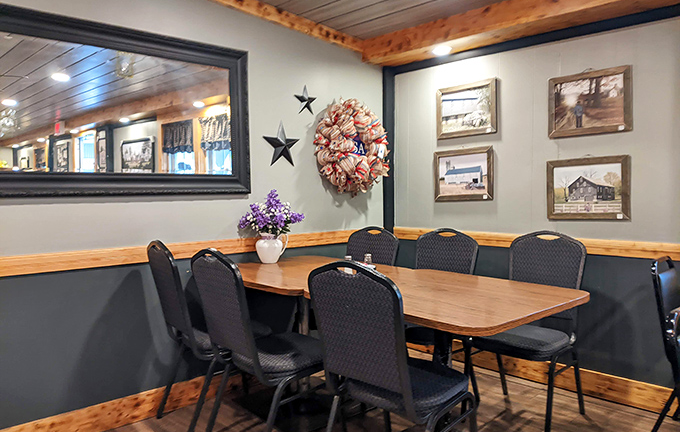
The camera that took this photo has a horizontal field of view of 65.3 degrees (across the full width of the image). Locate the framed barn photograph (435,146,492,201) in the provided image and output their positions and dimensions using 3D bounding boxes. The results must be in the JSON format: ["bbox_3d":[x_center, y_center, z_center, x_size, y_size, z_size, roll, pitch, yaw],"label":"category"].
[{"bbox_3d":[0.843,-0.278,3.629,0.025,0.349,0.460,-3,3,-43],"label":"framed barn photograph"}]

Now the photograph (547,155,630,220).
[{"bbox_3d":[1.410,-0.150,3.024,0.025,0.349,0.457,-3,3,-43],"label":"photograph"}]

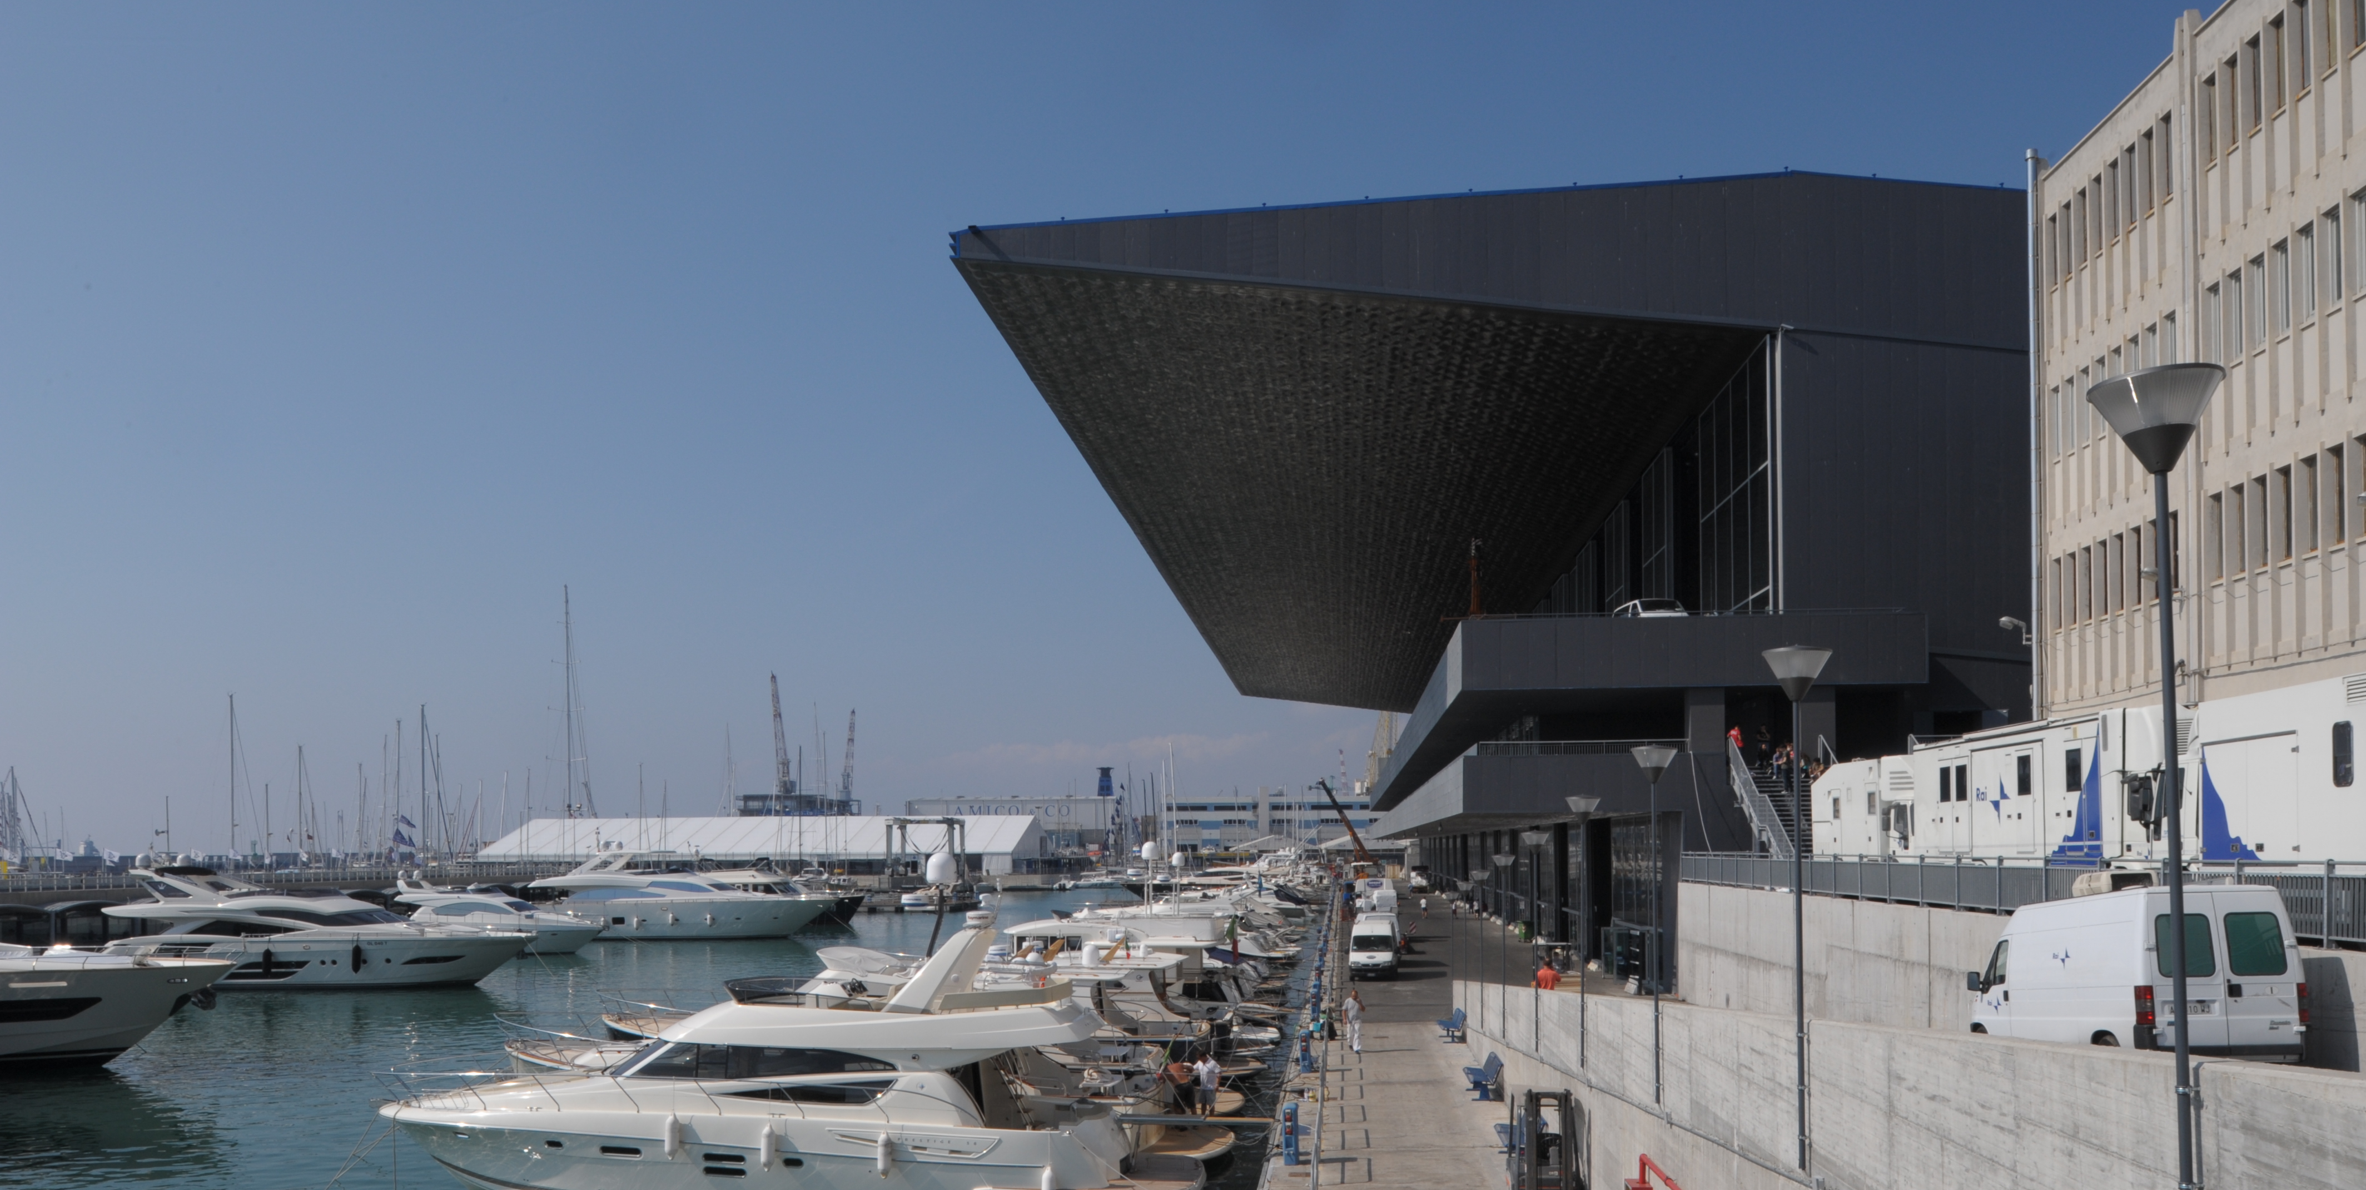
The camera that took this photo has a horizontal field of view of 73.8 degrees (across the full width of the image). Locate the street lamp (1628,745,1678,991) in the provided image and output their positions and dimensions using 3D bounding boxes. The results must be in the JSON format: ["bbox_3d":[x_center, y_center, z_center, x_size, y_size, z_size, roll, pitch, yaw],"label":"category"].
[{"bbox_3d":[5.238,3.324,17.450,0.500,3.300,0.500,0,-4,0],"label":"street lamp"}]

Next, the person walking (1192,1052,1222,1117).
[{"bbox_3d":[0.554,10.934,35.000,0.420,1.700,0.550,4,-6,-45],"label":"person walking"}]

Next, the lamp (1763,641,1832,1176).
[{"bbox_3d":[4.679,2.384,12.000,0.500,3.970,0.500,1,-4,0],"label":"lamp"}]

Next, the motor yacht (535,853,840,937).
[{"bbox_3d":[-36.658,22.232,116.000,22.300,6.500,5.600,-1,-5,6],"label":"motor yacht"}]

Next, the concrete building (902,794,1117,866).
[{"bbox_3d":[-38.593,52.608,352.000,46.000,15.500,25.000,-1,-5,6],"label":"concrete building"}]

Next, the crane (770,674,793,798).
[{"bbox_3d":[-109.416,38.055,430.000,8.000,33.000,7.000,2,-5,-25],"label":"crane"}]

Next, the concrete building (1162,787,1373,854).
[{"bbox_3d":[19.495,50.668,350.000,49.000,15.000,20.000,-1,-5,6],"label":"concrete building"}]

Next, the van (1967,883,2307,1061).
[{"bbox_3d":[13.092,5.403,22.000,2.050,2.470,5.100,-2,-9,6],"label":"van"}]

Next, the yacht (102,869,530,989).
[{"bbox_3d":[-42.576,16.412,78.000,21.000,6.200,5.400,-1,-5,6],"label":"yacht"}]

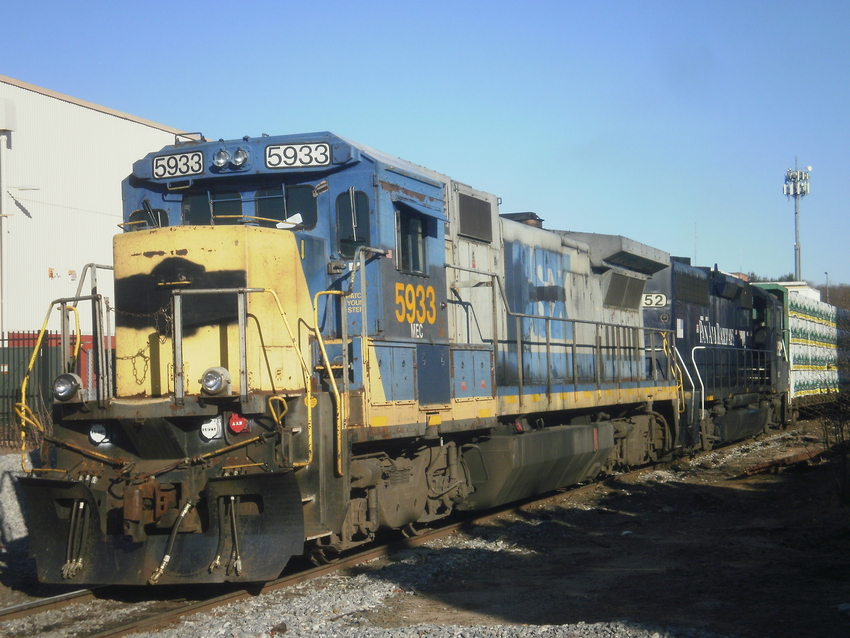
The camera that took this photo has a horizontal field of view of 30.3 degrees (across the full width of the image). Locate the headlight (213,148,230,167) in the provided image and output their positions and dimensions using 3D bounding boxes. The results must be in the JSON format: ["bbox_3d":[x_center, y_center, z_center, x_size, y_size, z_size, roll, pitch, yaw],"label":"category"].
[{"bbox_3d":[-2.141,-1.691,16.669,0.185,0.185,0.110,-2,-3,19],"label":"headlight"}]

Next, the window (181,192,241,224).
[{"bbox_3d":[-2.316,-1.137,17.117,0.720,0.470,0.070,-2,-3,19],"label":"window"}]

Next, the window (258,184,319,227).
[{"bbox_3d":[-1.478,-1.163,16.820,0.720,0.485,0.070,-2,-3,19],"label":"window"}]

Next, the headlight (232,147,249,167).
[{"bbox_3d":[-1.938,-1.700,16.597,0.185,0.185,0.110,-2,-3,19],"label":"headlight"}]

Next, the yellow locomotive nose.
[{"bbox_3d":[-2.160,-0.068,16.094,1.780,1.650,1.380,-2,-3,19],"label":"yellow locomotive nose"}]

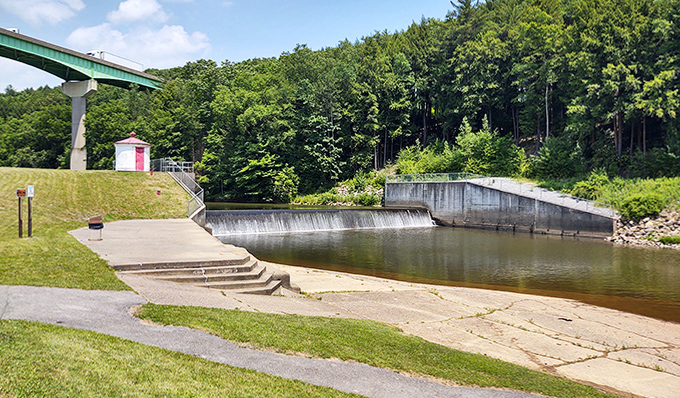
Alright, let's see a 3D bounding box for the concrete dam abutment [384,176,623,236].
[{"bbox_3d":[14.200,0.420,52.000,2.400,4.900,26.800,0,1,-35],"label":"concrete dam abutment"}]

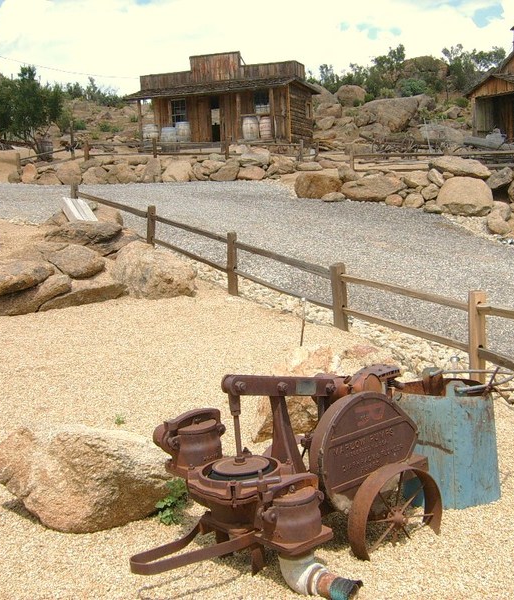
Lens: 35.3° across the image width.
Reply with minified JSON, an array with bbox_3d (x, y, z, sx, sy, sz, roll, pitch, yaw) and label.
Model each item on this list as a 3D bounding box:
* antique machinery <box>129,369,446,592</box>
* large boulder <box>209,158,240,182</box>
[{"bbox_3d":[0.085,0.747,3.820,1.520,0.880,1.200,-7,9,-36],"label":"antique machinery"},{"bbox_3d":[-1.125,-4.465,28.000,1.018,0.800,0.850,-3,6,-2],"label":"large boulder"}]

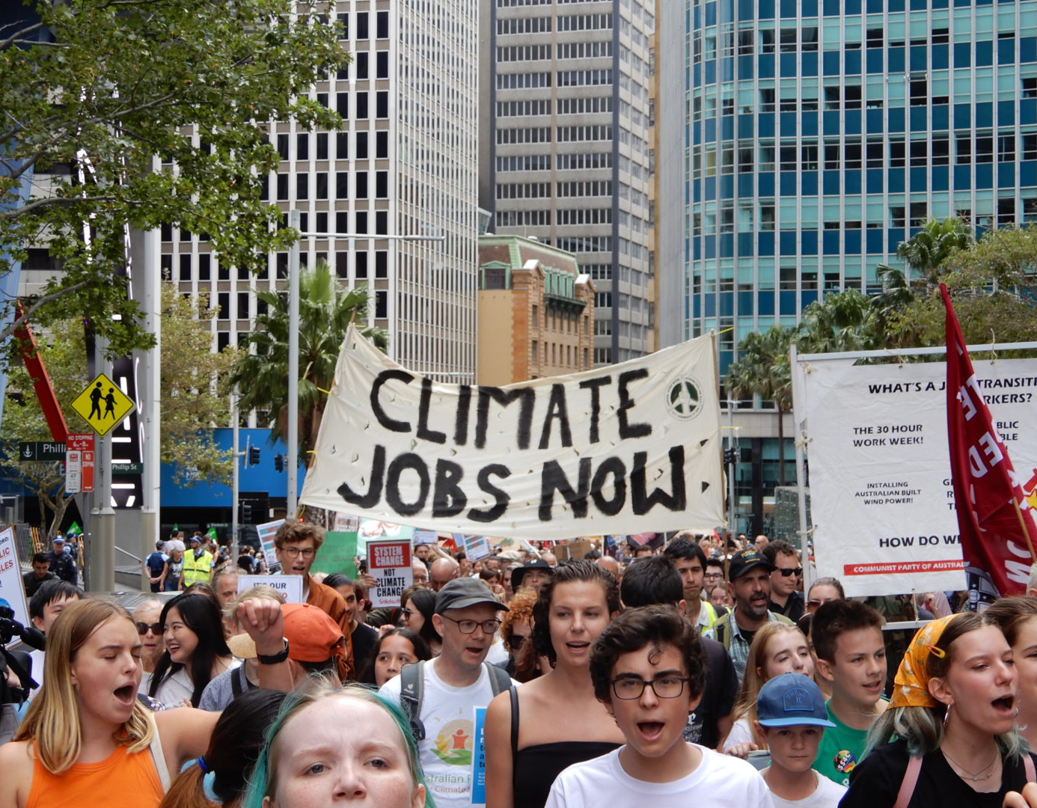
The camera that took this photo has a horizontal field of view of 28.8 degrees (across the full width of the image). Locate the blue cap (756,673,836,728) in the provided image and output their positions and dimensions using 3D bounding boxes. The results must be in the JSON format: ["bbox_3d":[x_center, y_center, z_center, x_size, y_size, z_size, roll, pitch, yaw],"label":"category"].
[{"bbox_3d":[0.634,0.680,4.640,0.170,0.125,0.260,-1,6,-6],"label":"blue cap"}]

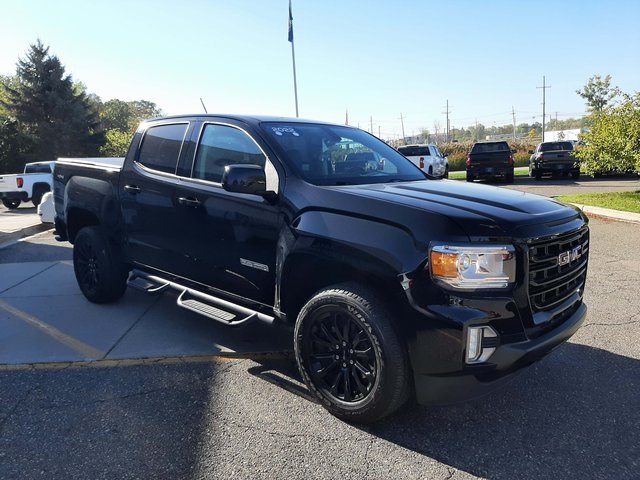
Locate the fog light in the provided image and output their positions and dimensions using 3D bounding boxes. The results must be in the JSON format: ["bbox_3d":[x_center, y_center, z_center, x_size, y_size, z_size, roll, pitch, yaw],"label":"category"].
[{"bbox_3d":[0.725,0.476,2.165,0.150,0.180,0.100,-5,11,-27],"label":"fog light"}]

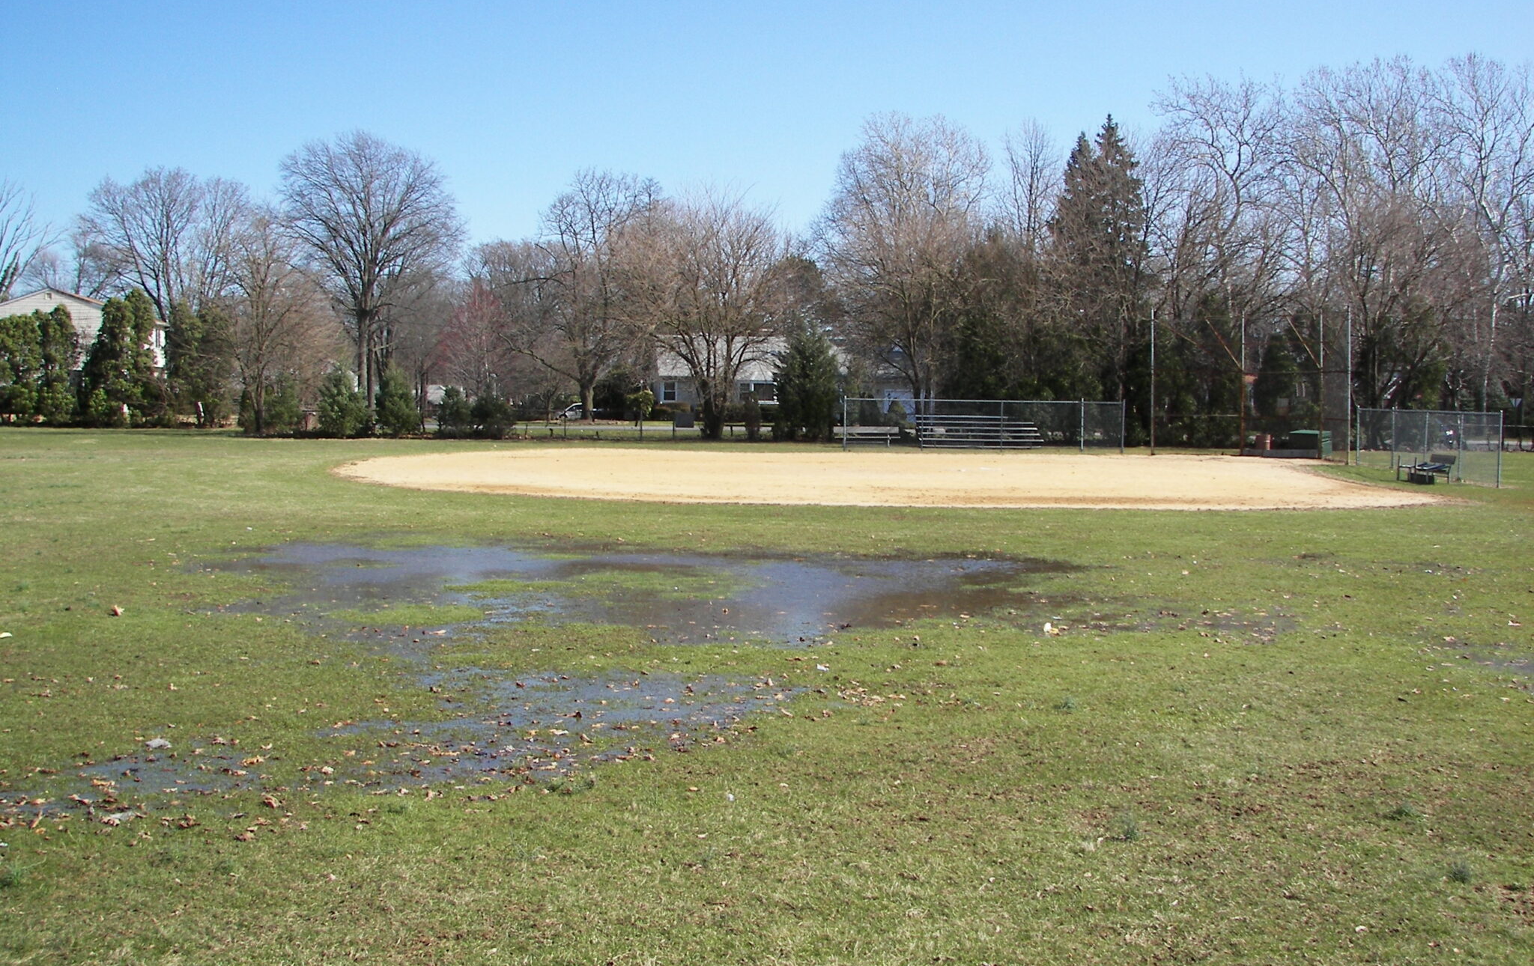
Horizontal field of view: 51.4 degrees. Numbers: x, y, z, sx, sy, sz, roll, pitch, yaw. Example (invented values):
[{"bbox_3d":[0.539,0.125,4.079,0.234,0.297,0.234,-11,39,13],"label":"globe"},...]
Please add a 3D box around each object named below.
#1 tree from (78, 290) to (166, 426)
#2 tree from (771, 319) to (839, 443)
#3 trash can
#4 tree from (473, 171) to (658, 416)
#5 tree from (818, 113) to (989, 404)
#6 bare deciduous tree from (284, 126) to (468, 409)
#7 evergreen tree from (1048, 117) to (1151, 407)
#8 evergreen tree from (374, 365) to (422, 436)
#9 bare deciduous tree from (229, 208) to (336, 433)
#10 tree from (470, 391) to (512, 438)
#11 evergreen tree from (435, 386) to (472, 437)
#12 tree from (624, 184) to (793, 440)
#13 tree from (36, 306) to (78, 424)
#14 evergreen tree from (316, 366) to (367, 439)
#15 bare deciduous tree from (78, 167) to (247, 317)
[{"bbox_3d":[-32.740,-6.310,80.810,4.440,6.960,3.780,0,3,0],"label":"tree"},{"bbox_3d":[1.733,-4.513,69.347,2.975,5.275,2.975,0,3,1],"label":"tree"},{"bbox_3d":[19.282,-1.395,56.600,0.850,0.880,1.200,-3,5,-45],"label":"trash can"},{"bbox_3d":[-14.640,-13.500,115.520,13.510,18.050,12.830,0,3,0],"label":"tree"},{"bbox_3d":[5.825,-8.667,67.599,7.227,13.833,6.866,1,3,5],"label":"tree"},{"bbox_3d":[-20.820,-10.540,83.580,9.650,15.610,9.170,0,3,0],"label":"bare deciduous tree"},{"bbox_3d":[17.720,-10.850,84.550,5.490,16.930,5.490,0,3,0],"label":"evergreen tree"},{"bbox_3d":[-17.840,-3.980,76.910,2.310,3.400,2.310,0,3,0],"label":"evergreen tree"},{"bbox_3d":[-23.670,-7.890,77.710,5.210,10.930,5.210,0,3,0],"label":"bare deciduous tree"},{"bbox_3d":[-12.290,-3.065,70.941,1.944,2.026,1.944,0,3,-10],"label":"tree"},{"bbox_3d":[-14.014,-3.232,71.434,1.687,2.278,1.687,0,3,-11],"label":"evergreen tree"},{"bbox_3d":[-2.720,-8.070,76.680,8.160,11.820,7.910,0,3,0],"label":"tree"},{"bbox_3d":[-38.265,-6.294,85.814,2.007,6.396,2.007,-1,4,-24],"label":"tree"},{"bbox_3d":[-19.061,-3.606,71.412,2.232,3.028,2.232,-1,3,-15],"label":"evergreen tree"},{"bbox_3d":[-44.684,-14.168,117.478,11.770,17.996,11.182,-1,4,-21],"label":"bare deciduous tree"}]

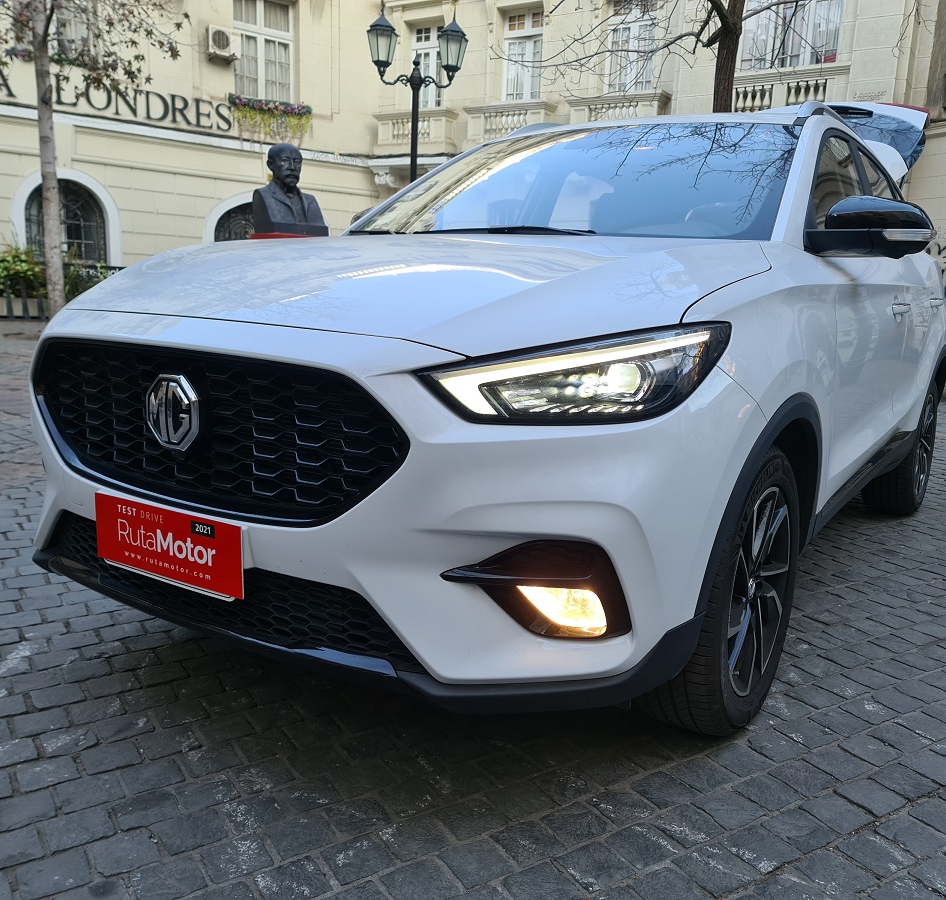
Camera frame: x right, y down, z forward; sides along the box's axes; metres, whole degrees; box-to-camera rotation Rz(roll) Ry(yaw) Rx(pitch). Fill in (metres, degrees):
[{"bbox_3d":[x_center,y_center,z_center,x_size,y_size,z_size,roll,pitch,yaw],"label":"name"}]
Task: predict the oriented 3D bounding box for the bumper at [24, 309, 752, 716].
[{"bbox_3d":[-0.392,0.043,1.842,1.790,0.660,0.620,10,12,33],"label":"bumper"}]

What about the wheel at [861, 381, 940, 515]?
[{"bbox_3d":[1.988,-0.028,4.031,0.220,0.646,0.646,10,12,33],"label":"wheel"}]

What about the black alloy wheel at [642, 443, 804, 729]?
[{"bbox_3d":[0.537,0.288,1.916,0.220,0.646,0.646,9,12,31],"label":"black alloy wheel"}]

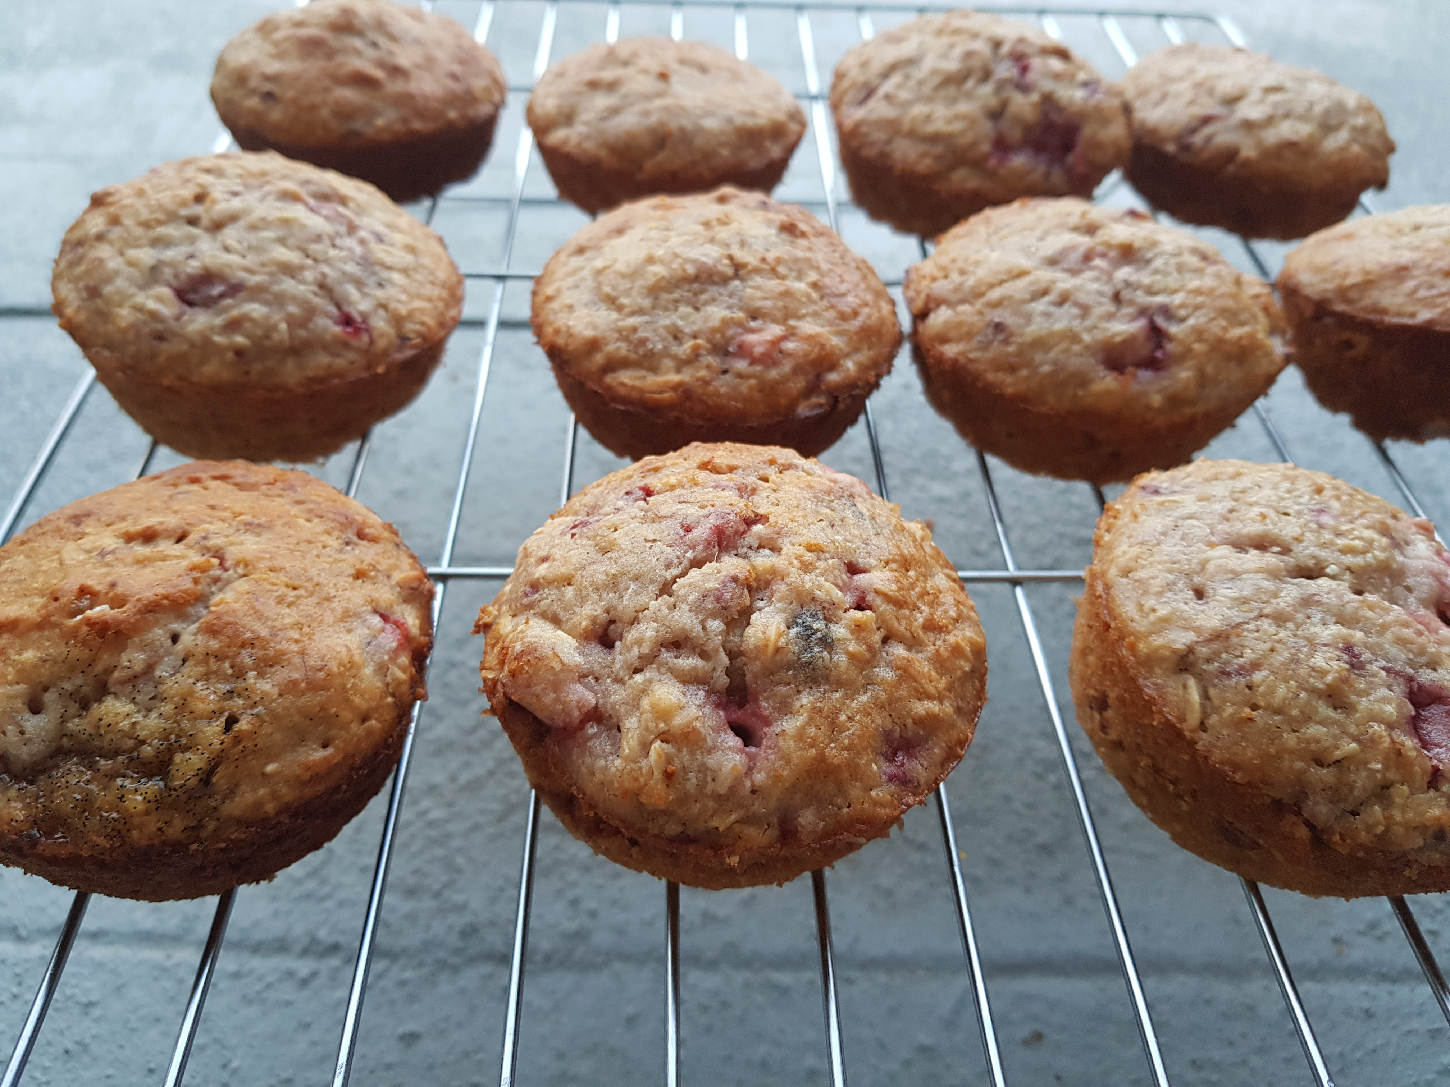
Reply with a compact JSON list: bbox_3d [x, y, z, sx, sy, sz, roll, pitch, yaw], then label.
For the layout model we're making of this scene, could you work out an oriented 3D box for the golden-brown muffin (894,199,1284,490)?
[{"bbox_3d":[0.076,-0.048,0.229,0.077,0.033,0.077,0,47,-2],"label":"golden-brown muffin"}]

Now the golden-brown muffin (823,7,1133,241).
[{"bbox_3d":[0.065,-0.111,0.283,0.078,0.039,0.078,0,47,-2],"label":"golden-brown muffin"}]

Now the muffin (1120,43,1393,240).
[{"bbox_3d":[0.141,-0.111,0.290,0.073,0.033,0.073,0,47,-2],"label":"muffin"}]

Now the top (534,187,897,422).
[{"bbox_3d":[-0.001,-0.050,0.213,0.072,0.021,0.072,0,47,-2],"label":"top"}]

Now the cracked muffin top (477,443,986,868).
[{"bbox_3d":[0.002,0.008,0.160,0.076,0.019,0.076,0,47,-2],"label":"cracked muffin top"}]

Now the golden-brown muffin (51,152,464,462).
[{"bbox_3d":[-0.095,-0.054,0.224,0.077,0.039,0.077,0,47,-2],"label":"golden-brown muffin"}]

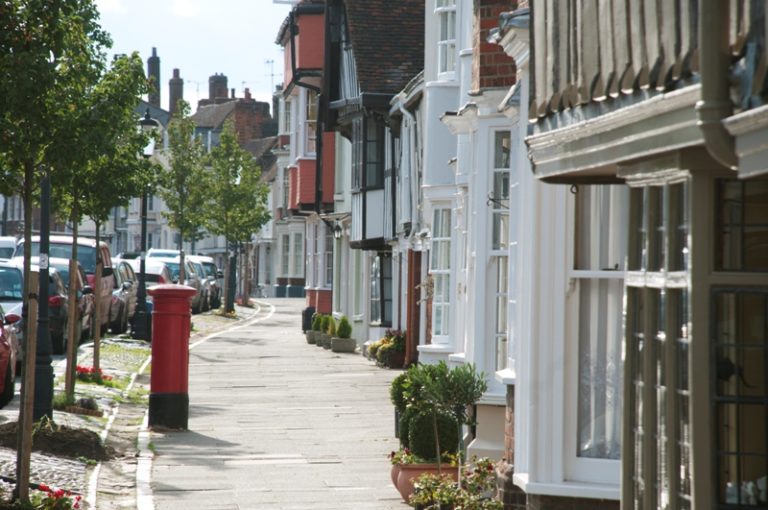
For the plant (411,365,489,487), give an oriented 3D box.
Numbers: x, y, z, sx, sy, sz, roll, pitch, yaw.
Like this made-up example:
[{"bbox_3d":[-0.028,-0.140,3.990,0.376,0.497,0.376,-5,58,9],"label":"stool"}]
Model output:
[{"bbox_3d":[0.456,1.251,27.300,0.530,1.040,0.530,1,0,0],"label":"plant"}]

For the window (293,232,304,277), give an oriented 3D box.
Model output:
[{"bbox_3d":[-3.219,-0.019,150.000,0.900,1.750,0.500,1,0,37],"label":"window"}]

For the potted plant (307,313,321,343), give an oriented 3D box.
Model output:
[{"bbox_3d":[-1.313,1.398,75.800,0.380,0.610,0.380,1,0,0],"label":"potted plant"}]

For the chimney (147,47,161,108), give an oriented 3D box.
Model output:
[{"bbox_3d":[-10.298,-7.975,178.000,0.580,2.650,0.620,1,0,17],"label":"chimney"}]

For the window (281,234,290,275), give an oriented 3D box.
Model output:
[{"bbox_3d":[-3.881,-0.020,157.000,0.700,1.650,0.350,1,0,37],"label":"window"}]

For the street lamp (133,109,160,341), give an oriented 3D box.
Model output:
[{"bbox_3d":[-4.909,-0.628,82.000,0.460,4.800,0.460,1,0,0],"label":"street lamp"}]

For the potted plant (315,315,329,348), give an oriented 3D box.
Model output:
[{"bbox_3d":[-1.139,1.413,73.800,0.360,0.620,0.360,1,0,0],"label":"potted plant"}]

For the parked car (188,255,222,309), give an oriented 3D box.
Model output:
[{"bbox_3d":[-5.606,0.788,118.500,1.780,1.520,4.300,1,0,2],"label":"parked car"}]

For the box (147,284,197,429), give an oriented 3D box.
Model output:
[{"bbox_3d":[-2.248,1.086,42.200,0.530,1.530,0.530,1,0,3],"label":"box"}]

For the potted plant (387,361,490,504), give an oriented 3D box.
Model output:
[{"bbox_3d":[0.405,1.319,29.600,0.740,1.050,0.680,1,0,0],"label":"potted plant"}]

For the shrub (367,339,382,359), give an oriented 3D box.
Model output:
[{"bbox_3d":[-0.154,1.514,64.500,0.280,0.330,0.280,1,0,17],"label":"shrub"}]

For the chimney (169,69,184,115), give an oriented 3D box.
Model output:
[{"bbox_3d":[-9.218,-7.219,177.000,0.660,2.150,0.660,1,0,17],"label":"chimney"}]

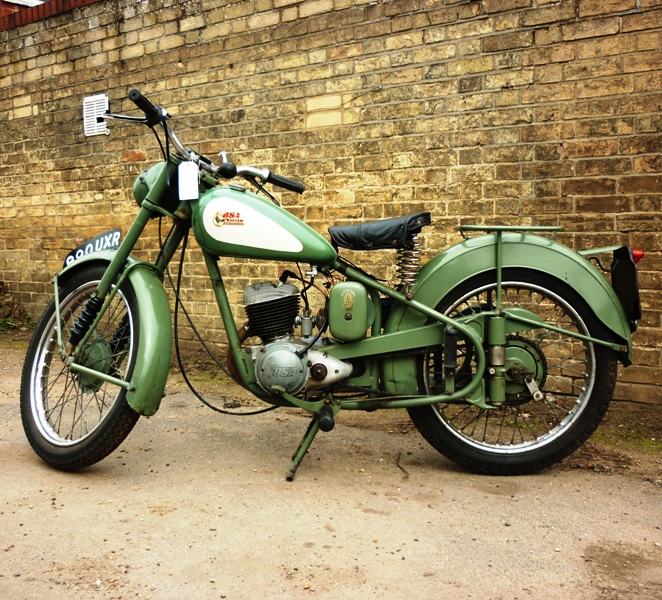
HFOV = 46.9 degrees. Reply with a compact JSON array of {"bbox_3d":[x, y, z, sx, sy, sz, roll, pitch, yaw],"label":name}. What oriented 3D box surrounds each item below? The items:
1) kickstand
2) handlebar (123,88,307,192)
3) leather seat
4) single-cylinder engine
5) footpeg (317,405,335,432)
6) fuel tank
[{"bbox_3d":[-0.073,0.411,2.282,0.110,0.205,0.200,0,5,0],"label":"kickstand"},{"bbox_3d":[-0.326,-0.425,2.220,0.140,0.115,0.670,5,-12,41],"label":"handlebar"},{"bbox_3d":[0.139,-0.200,2.224,0.290,0.110,0.255,0,5,0],"label":"leather seat"},{"bbox_3d":[-0.097,0.102,2.248,0.312,0.314,0.260,0,5,0],"label":"single-cylinder engine"},{"bbox_3d":[-0.010,0.321,2.088,0.045,0.045,0.120,0,5,0],"label":"footpeg"},{"bbox_3d":[-0.189,-0.215,2.224,0.420,0.222,0.240,0,5,0],"label":"fuel tank"}]

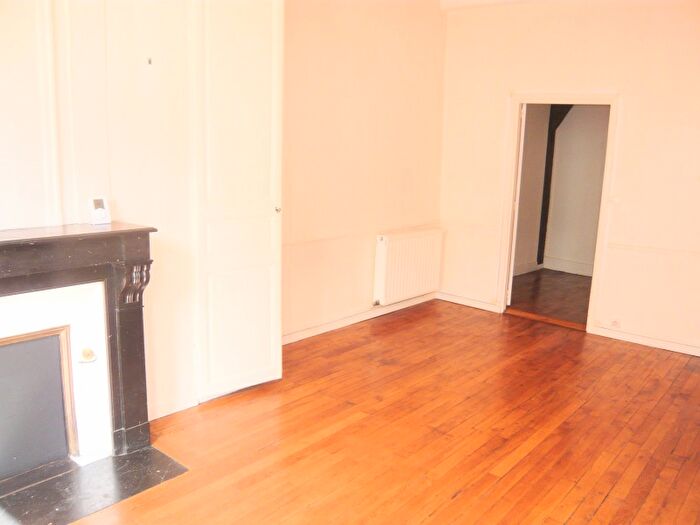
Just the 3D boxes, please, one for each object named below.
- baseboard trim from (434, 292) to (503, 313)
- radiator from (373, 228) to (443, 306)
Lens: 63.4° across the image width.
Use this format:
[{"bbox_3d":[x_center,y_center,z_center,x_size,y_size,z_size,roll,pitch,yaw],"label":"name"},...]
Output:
[{"bbox_3d":[1.178,0.394,5.705,0.755,0.075,0.018,11,13,43],"label":"baseboard trim"},{"bbox_3d":[0.571,0.025,5.361,0.112,0.617,0.914,10,13,40],"label":"radiator"}]

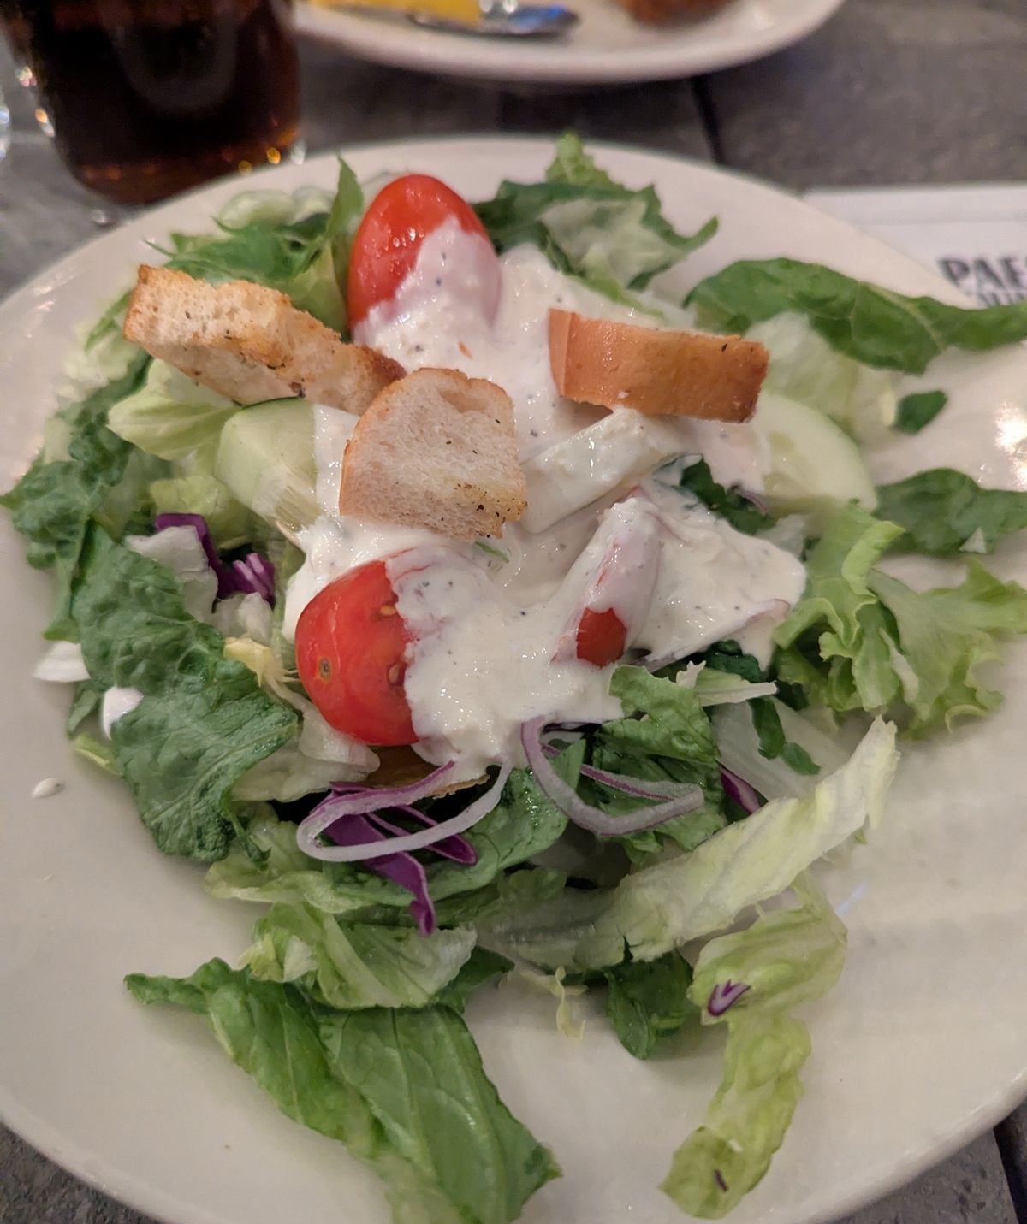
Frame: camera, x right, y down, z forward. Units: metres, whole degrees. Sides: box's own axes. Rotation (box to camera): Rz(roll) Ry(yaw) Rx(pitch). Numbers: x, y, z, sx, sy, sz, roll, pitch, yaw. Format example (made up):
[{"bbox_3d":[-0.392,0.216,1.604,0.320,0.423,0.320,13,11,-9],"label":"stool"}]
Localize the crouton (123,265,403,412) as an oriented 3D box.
[{"bbox_3d":[-0.043,-0.047,0.164,0.046,0.014,0.016,19,59,11],"label":"crouton"}]

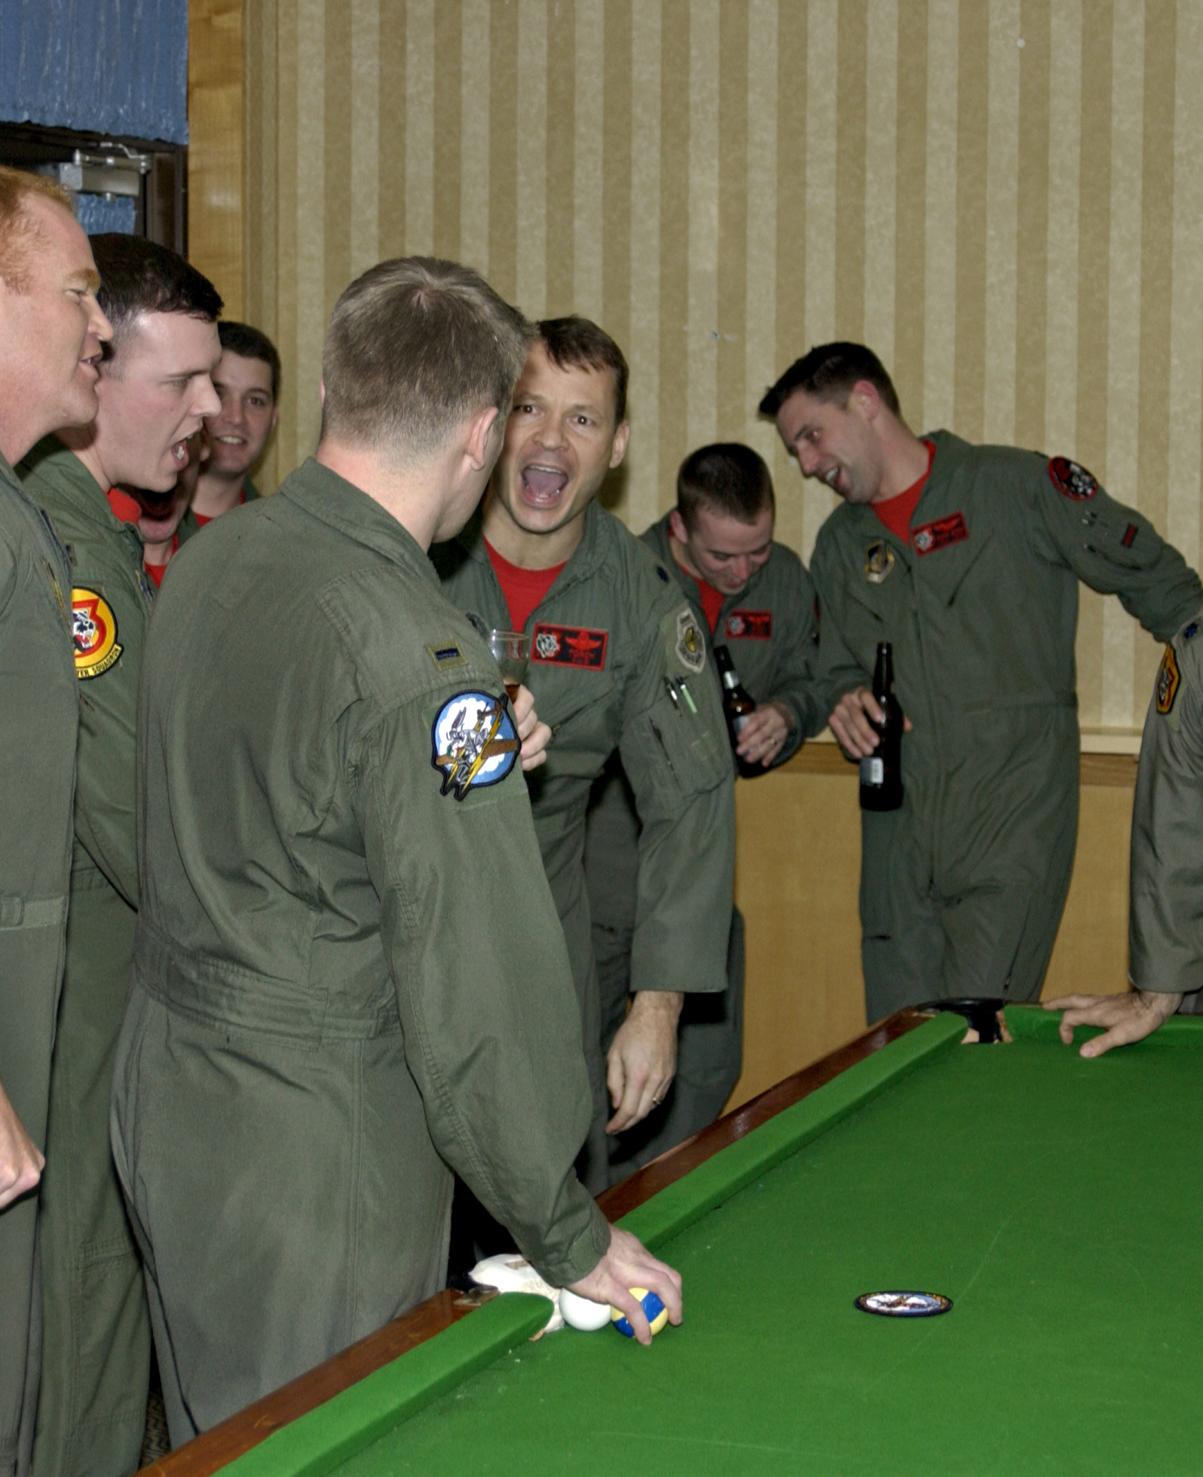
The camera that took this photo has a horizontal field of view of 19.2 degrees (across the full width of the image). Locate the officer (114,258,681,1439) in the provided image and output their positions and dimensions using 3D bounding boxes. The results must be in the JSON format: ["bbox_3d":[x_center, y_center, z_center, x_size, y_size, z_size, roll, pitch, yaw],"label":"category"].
[{"bbox_3d":[-0.203,0.453,3.257,0.500,1.765,0.580,-2,5,-35],"label":"officer"}]

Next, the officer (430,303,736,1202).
[{"bbox_3d":[-0.062,0.375,4.384,0.530,1.775,0.370,2,4,21],"label":"officer"}]

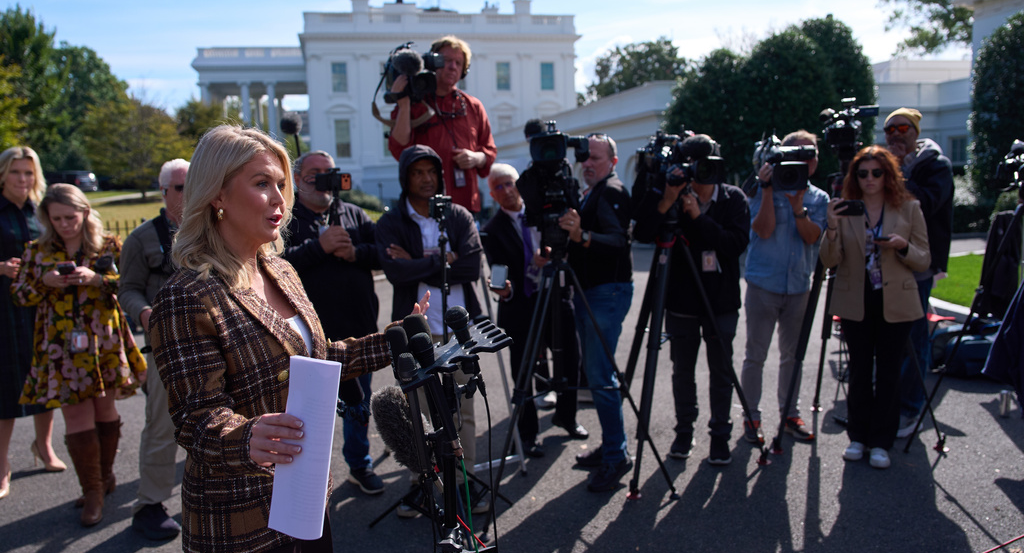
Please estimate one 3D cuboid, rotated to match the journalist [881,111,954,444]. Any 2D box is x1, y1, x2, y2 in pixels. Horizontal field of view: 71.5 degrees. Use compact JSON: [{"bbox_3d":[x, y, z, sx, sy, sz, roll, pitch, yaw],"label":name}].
[{"bbox_3d":[2.330,0.019,4.138,0.550,1.870,0.420,5,10,43],"label":"journalist"}]

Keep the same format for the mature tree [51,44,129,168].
[{"bbox_3d":[-54.985,-20.501,90.000,13.000,18.000,13.000,-6,8,-30],"label":"mature tree"}]

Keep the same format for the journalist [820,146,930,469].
[{"bbox_3d":[1.908,0.180,3.722,0.580,1.690,0.420,2,8,25],"label":"journalist"}]

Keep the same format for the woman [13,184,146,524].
[{"bbox_3d":[-2.110,0.369,3.512,0.620,1.620,0.460,-4,7,-19],"label":"woman"}]

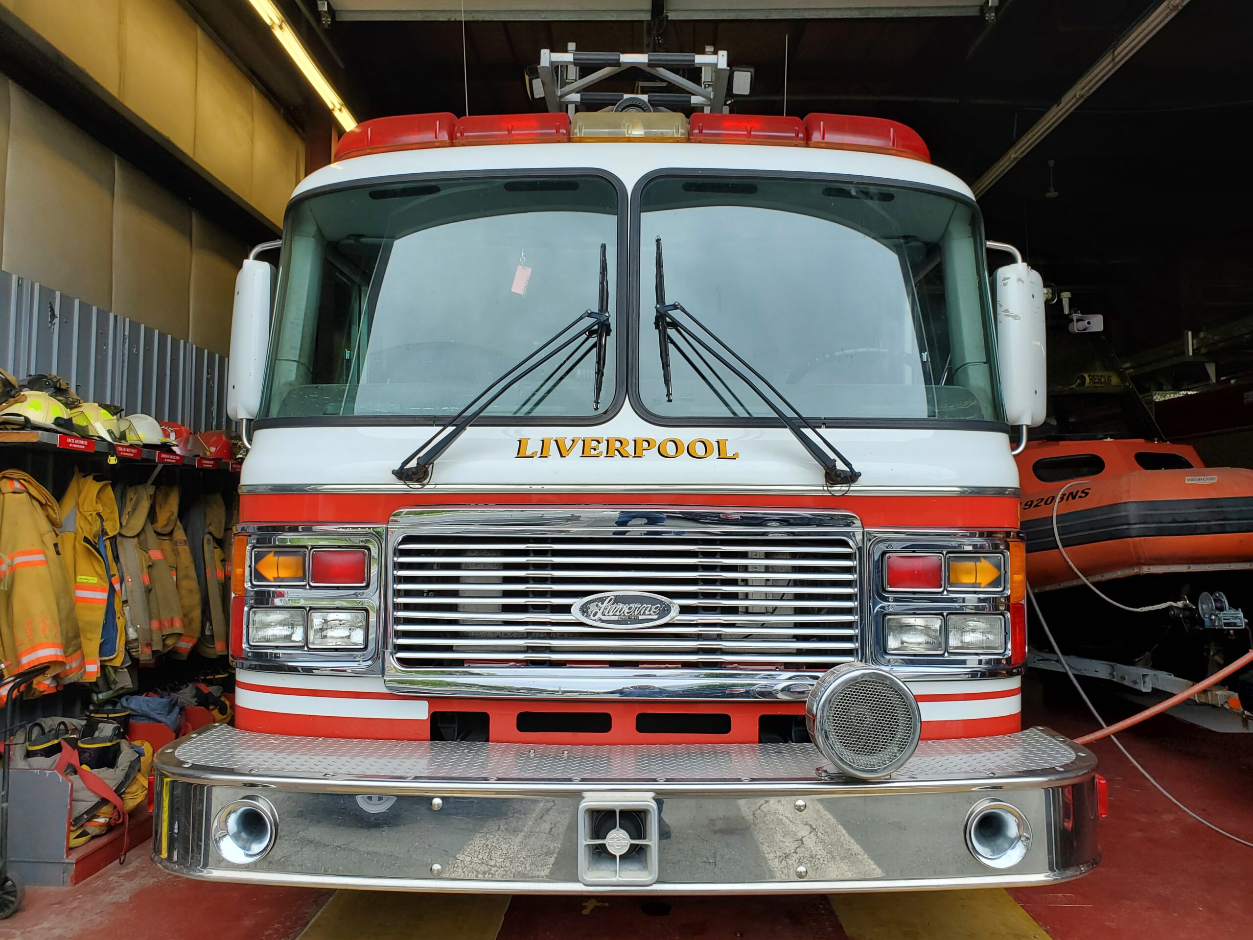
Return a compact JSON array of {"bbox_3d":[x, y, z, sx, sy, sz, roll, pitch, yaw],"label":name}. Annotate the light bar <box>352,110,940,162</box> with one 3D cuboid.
[{"bbox_3d":[0.008,-1.091,3.260,1.970,0.150,0.360,0,-3,0],"label":"light bar"}]

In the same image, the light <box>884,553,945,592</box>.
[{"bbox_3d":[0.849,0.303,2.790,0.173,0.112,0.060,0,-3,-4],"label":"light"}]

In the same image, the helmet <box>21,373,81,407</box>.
[{"bbox_3d":[-2.637,-0.356,4.300,0.250,0.190,0.300,0,-3,6],"label":"helmet"}]

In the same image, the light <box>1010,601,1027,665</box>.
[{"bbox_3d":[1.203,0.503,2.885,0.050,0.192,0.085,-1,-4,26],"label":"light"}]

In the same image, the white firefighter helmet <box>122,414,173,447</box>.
[{"bbox_3d":[-2.495,-0.210,4.920,0.265,0.185,0.330,-1,-4,27],"label":"white firefighter helmet"}]

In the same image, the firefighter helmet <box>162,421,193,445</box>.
[{"bbox_3d":[-2.474,-0.192,5.200,0.330,0.185,0.260,1,-3,-8],"label":"firefighter helmet"}]

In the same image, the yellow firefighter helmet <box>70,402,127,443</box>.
[{"bbox_3d":[-2.469,-0.222,4.400,0.330,0.185,0.260,1,-3,-8],"label":"yellow firefighter helmet"}]

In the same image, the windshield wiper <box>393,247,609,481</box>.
[{"bbox_3d":[-0.351,-0.322,2.748,0.619,0.737,0.110,0,-10,2],"label":"windshield wiper"}]

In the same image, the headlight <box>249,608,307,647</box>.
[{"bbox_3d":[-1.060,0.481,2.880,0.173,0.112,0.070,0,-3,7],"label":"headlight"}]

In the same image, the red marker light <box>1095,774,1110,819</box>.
[{"bbox_3d":[1.317,0.910,2.630,0.032,0.116,0.070,0,-3,3],"label":"red marker light"}]

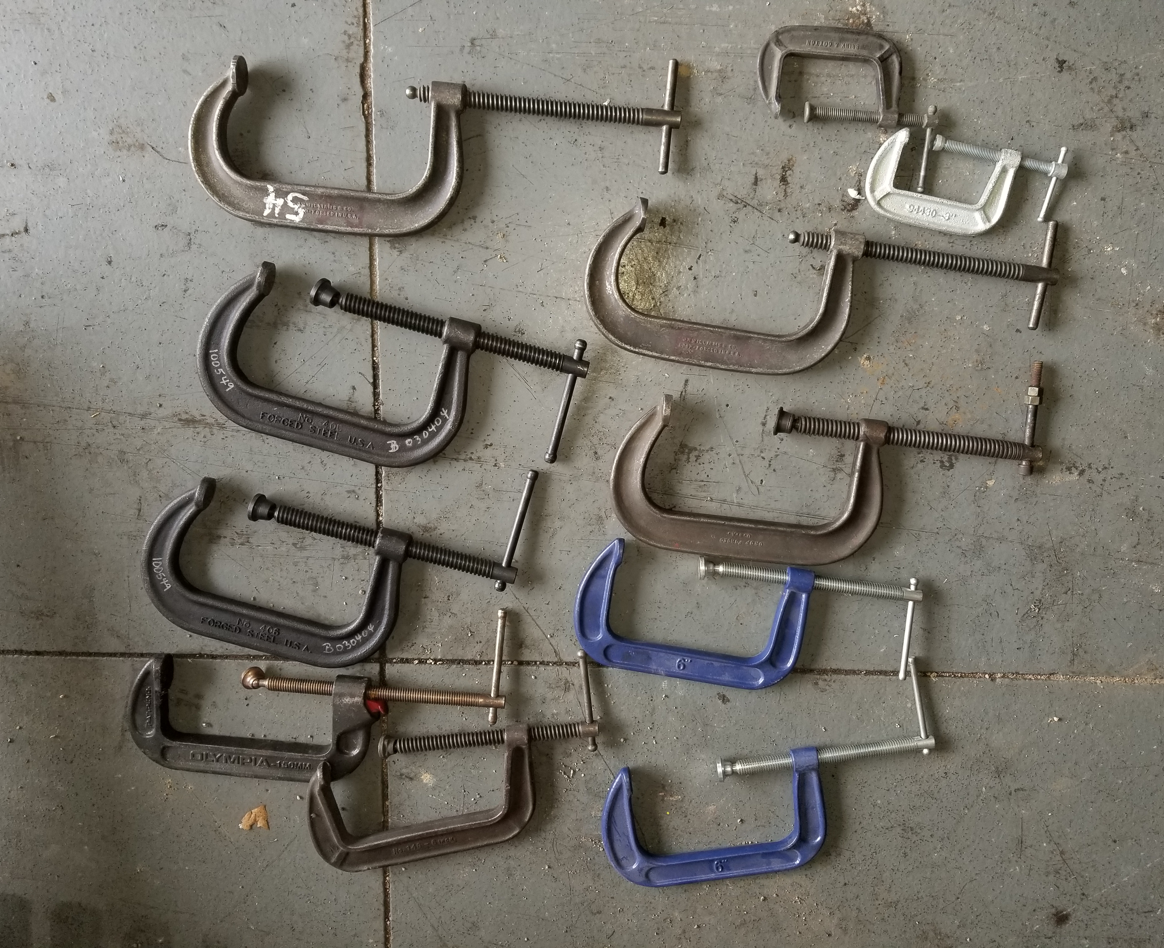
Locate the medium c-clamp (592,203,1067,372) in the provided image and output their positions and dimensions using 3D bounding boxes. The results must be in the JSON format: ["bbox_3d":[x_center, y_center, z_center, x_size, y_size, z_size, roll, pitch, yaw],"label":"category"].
[{"bbox_3d":[0.233,-0.185,0.934,0.454,0.036,0.186,9,98,1],"label":"medium c-clamp"}]

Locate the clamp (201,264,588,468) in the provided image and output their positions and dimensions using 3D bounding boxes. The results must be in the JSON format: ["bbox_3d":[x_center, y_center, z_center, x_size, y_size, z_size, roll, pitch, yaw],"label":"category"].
[{"bbox_3d":[-0.199,-0.095,0.966,0.391,0.035,0.179,15,98,1],"label":"clamp"}]

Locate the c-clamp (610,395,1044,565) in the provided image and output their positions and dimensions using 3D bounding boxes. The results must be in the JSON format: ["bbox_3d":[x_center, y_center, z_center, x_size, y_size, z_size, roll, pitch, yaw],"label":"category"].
[{"bbox_3d":[0.241,0.021,0.962,0.423,0.033,0.156,8,98,2],"label":"c-clamp"}]

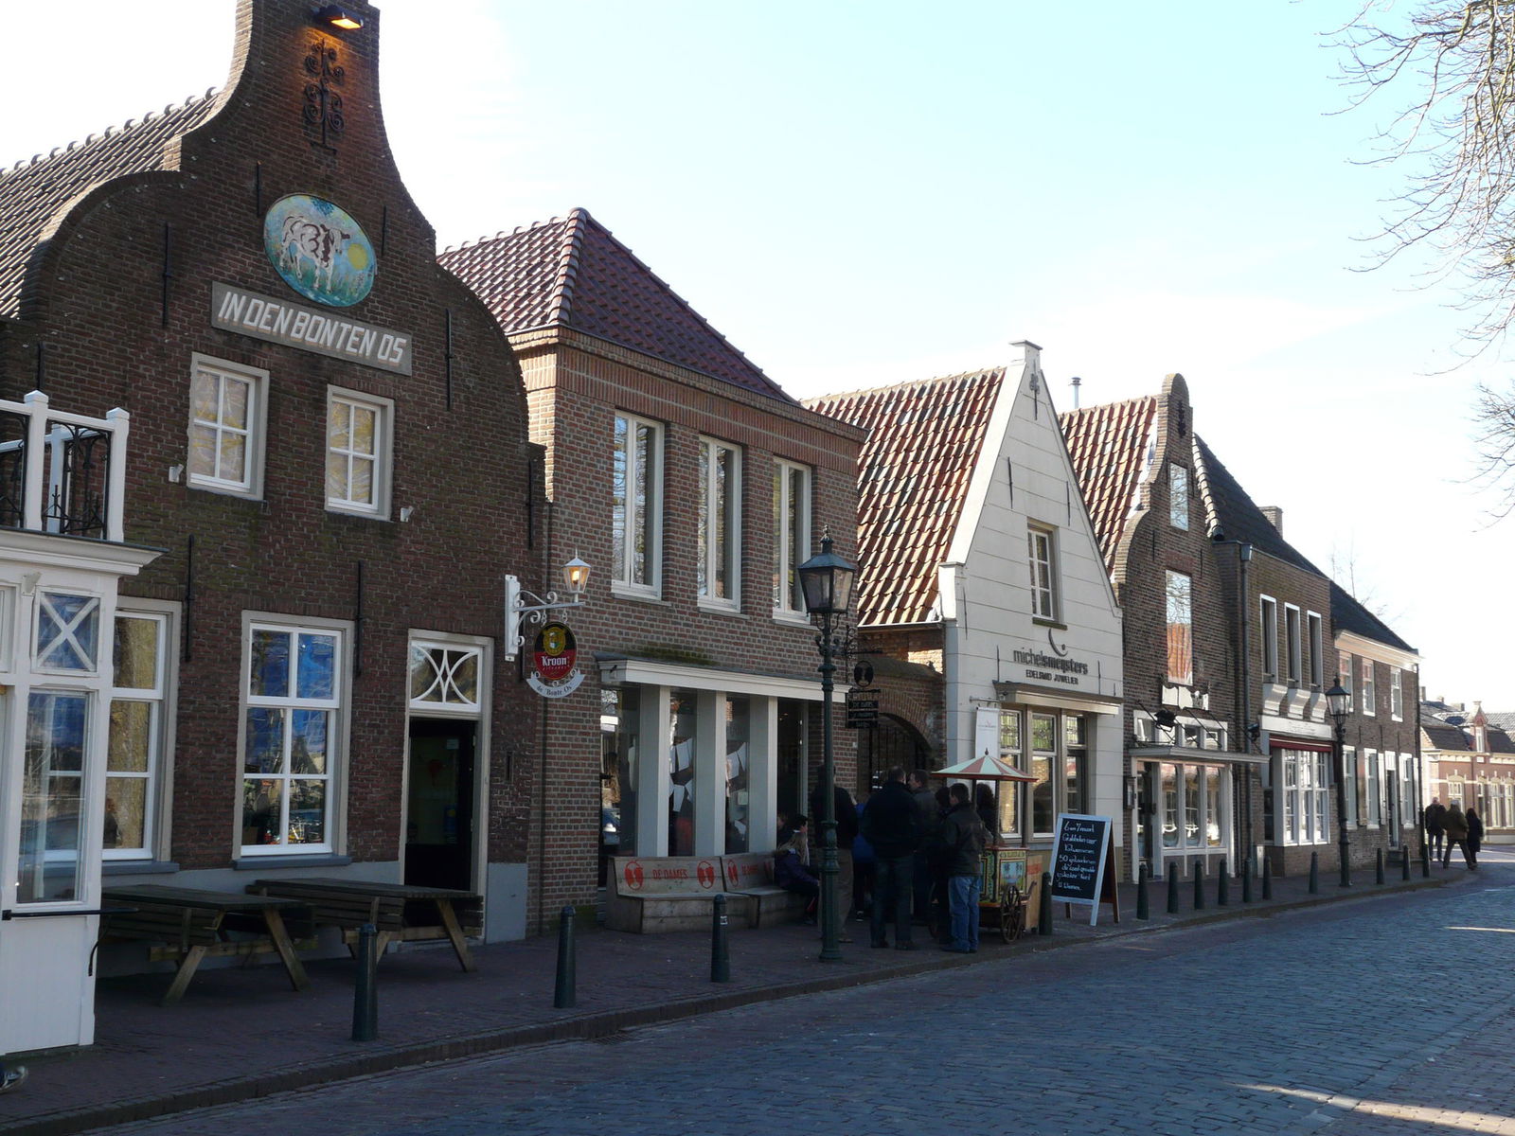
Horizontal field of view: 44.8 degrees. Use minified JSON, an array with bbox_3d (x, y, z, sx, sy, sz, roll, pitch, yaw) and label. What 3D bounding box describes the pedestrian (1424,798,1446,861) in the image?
[{"bbox_3d":[19.354,7.471,52.500,0.550,1.750,0.400,-2,-8,23],"label":"pedestrian"}]

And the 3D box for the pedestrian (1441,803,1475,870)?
[{"bbox_3d":[18.297,6.985,48.000,0.650,1.760,0.550,-3,-8,25],"label":"pedestrian"}]

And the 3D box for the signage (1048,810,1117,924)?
[{"bbox_3d":[4.120,3.846,23.429,0.710,1.340,0.600,-6,-10,40],"label":"signage"}]

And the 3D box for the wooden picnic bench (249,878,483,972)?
[{"bbox_3d":[-3.330,2.986,15.253,1.820,0.700,1.580,-4,-9,33],"label":"wooden picnic bench"}]

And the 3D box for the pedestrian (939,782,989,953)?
[{"bbox_3d":[2.099,3.050,18.827,0.470,1.710,0.310,6,-9,-35],"label":"pedestrian"}]

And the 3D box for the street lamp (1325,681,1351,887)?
[{"bbox_3d":[11.851,4.345,37.455,0.400,4.153,0.400,-4,-9,35],"label":"street lamp"}]

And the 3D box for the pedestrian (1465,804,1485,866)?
[{"bbox_3d":[19.901,7.471,51.000,0.520,1.630,0.420,-3,-8,25],"label":"pedestrian"}]

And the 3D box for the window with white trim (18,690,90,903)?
[{"bbox_3d":[-4.069,1.326,10.604,0.080,1.220,0.420,-4,-9,33],"label":"window with white trim"}]

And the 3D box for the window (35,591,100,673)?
[{"bbox_3d":[-4.041,0.382,10.738,0.080,0.470,0.430,-4,-9,33],"label":"window"}]

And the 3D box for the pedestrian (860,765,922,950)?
[{"bbox_3d":[1.414,3.009,19.178,0.580,1.850,0.380,-2,-8,20],"label":"pedestrian"}]

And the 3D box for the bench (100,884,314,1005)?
[{"bbox_3d":[-4.301,2.820,13.817,1.880,0.710,1.560,-4,-9,35],"label":"bench"}]

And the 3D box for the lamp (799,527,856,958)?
[{"bbox_3d":[0.700,1.687,17.882,0.420,4.169,0.420,-4,-9,35],"label":"lamp"}]

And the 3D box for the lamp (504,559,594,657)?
[{"bbox_3d":[-2.106,0.386,18.493,0.970,1.050,0.280,-4,-9,33],"label":"lamp"}]

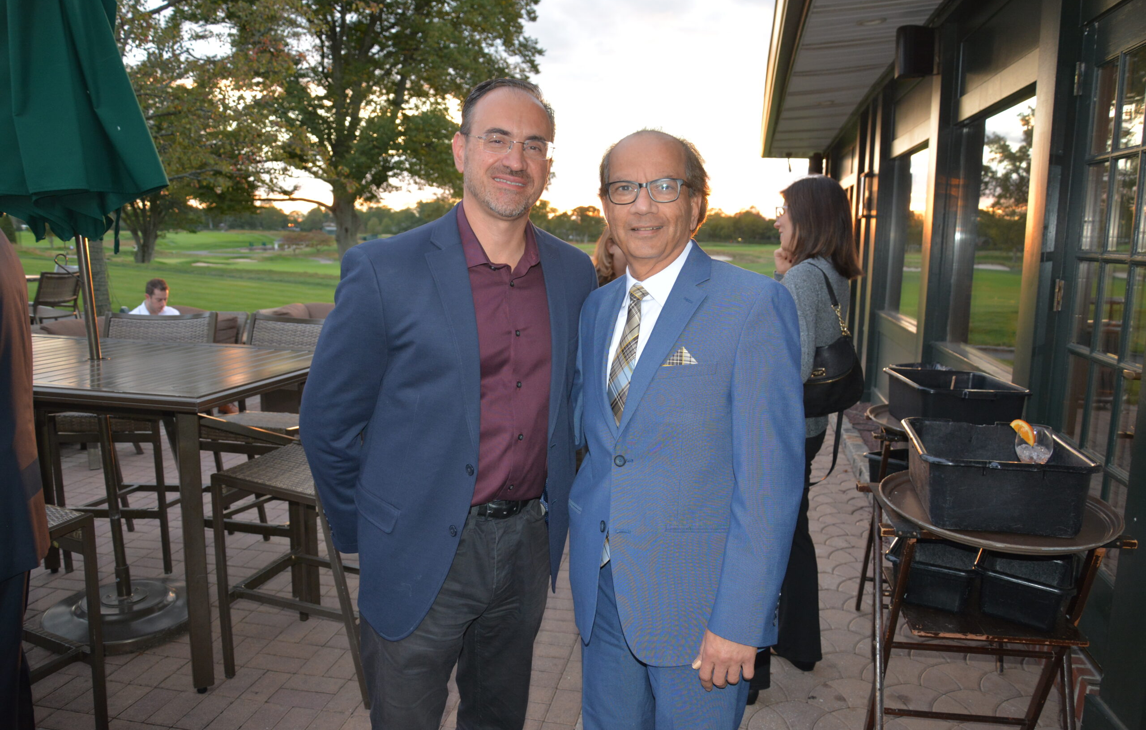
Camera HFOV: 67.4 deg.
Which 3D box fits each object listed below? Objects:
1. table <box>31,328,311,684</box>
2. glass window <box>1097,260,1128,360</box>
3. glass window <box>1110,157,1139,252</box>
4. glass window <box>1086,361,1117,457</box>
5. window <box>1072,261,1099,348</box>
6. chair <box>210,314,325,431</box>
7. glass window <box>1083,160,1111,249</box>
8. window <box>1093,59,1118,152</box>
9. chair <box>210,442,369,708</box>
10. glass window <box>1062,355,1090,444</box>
[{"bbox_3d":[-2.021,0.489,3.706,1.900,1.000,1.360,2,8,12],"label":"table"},{"bbox_3d":[1.798,-0.182,2.862,0.030,0.310,0.190,2,8,12],"label":"glass window"},{"bbox_3d":[1.761,-0.511,2.744,0.030,0.315,0.195,3,9,12],"label":"glass window"},{"bbox_3d":[1.799,0.154,2.927,0.030,0.310,0.190,2,8,12],"label":"glass window"},{"bbox_3d":[1.814,-0.212,3.038,0.030,0.315,0.195,3,9,12],"label":"window"},{"bbox_3d":[-1.386,0.380,3.970,0.540,1.150,0.600,2,8,14],"label":"chair"},{"bbox_3d":[1.816,-0.550,2.986,0.030,0.315,0.195,3,9,12],"label":"glass window"},{"bbox_3d":[1.813,-0.878,2.929,0.030,0.315,0.195,3,9,12],"label":"window"},{"bbox_3d":[-0.862,0.513,3.057,0.610,1.150,0.530,3,8,17],"label":"chair"},{"bbox_3d":[1.810,0.119,3.095,0.030,0.315,0.195,3,9,12],"label":"glass window"}]

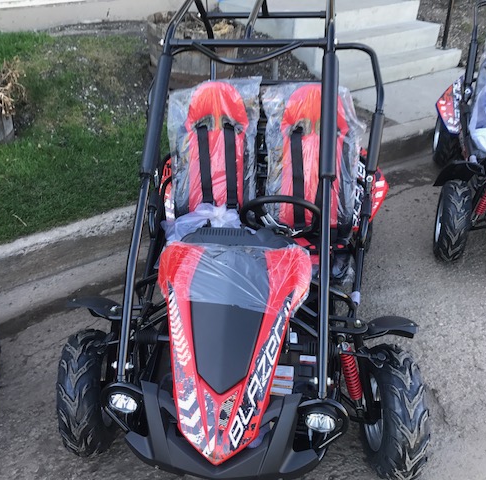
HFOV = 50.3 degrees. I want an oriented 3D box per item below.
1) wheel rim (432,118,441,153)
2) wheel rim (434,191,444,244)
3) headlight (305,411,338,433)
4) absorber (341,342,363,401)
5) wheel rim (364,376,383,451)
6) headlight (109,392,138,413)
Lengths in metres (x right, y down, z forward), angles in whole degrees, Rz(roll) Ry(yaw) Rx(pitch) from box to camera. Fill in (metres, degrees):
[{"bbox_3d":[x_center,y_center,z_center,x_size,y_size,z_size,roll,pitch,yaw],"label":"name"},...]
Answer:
[{"bbox_3d":[1.456,-0.748,3.727,0.140,0.248,0.248,7,33,14],"label":"wheel rim"},{"bbox_3d":[1.065,-0.098,2.665,0.120,0.248,0.248,10,34,17],"label":"wheel rim"},{"bbox_3d":[0.207,0.460,1.363,0.084,0.080,0.060,3,32,7],"label":"headlight"},{"bbox_3d":[0.327,0.413,1.554,0.046,0.230,0.046,-9,26,14],"label":"absorber"},{"bbox_3d":[0.439,0.547,1.656,0.120,0.248,0.248,0,32,3],"label":"wheel rim"},{"bbox_3d":[-0.321,0.434,1.425,0.084,0.080,0.060,3,32,7],"label":"headlight"}]

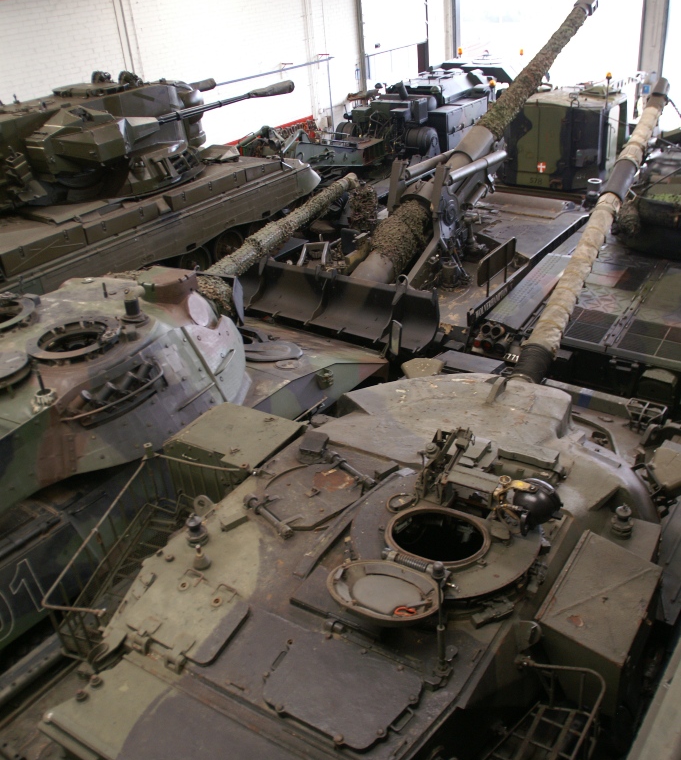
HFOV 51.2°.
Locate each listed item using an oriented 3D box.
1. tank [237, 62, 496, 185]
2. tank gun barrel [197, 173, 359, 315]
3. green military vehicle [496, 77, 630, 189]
[{"bbox_3d":[1.232,-5.196,15.717,3.200,2.800,6.300,20,40,36],"label":"tank"},{"bbox_3d":[-0.710,-2.225,10.170,0.360,0.360,4.050,10,35,25],"label":"tank gun barrel"},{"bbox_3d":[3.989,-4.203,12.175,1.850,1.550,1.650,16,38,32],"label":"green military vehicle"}]

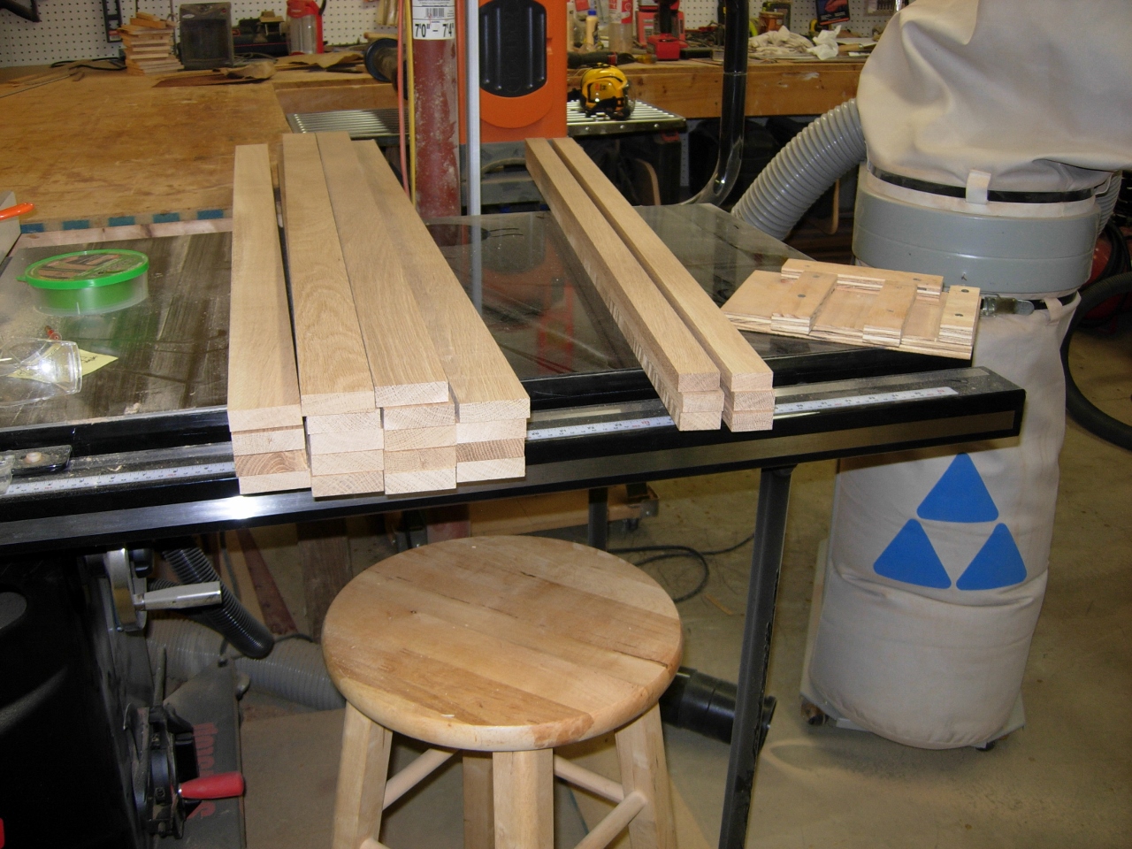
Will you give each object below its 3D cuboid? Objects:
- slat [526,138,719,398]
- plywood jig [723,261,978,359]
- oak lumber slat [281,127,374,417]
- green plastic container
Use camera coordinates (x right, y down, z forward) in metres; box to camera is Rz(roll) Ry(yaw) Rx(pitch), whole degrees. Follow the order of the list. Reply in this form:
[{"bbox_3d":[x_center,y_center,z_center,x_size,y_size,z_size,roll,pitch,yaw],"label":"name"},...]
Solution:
[{"bbox_3d":[0.030,-0.269,1.553,0.036,0.017,1.209,-3,23,-7],"label":"slat"},{"bbox_3d":[0.312,-0.126,1.276,0.265,0.036,0.220,9,25,19],"label":"plywood jig"},{"bbox_3d":[-0.305,-0.245,1.411,0.054,0.017,1.218,-5,23,-12],"label":"oak lumber slat"},{"bbox_3d":[-0.549,-0.164,1.357,0.144,0.042,0.142,-6,24,-14],"label":"green plastic container"}]

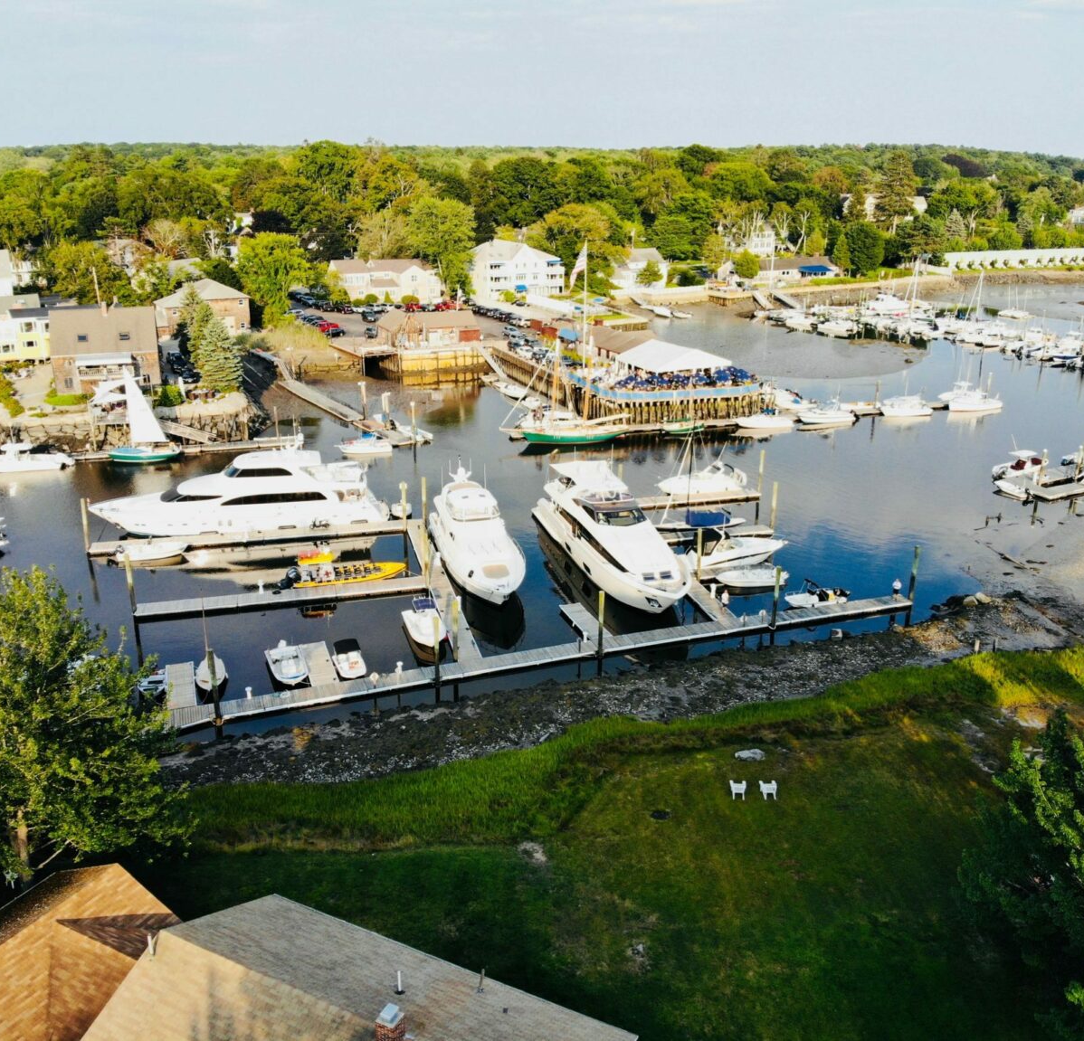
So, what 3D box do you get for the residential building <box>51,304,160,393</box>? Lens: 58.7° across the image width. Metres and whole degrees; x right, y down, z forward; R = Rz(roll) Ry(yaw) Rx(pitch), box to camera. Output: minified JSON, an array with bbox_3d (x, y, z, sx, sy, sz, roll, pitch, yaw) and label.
[{"bbox_3d":[-56.000,-22.470,123.400,12.000,9.200,11.200,-8,22,-23],"label":"residential building"}]

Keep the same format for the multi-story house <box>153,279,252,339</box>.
[{"bbox_3d":[-56.300,-35.420,159.420,14.500,7.900,10.000,-9,22,-24],"label":"multi-story house"}]

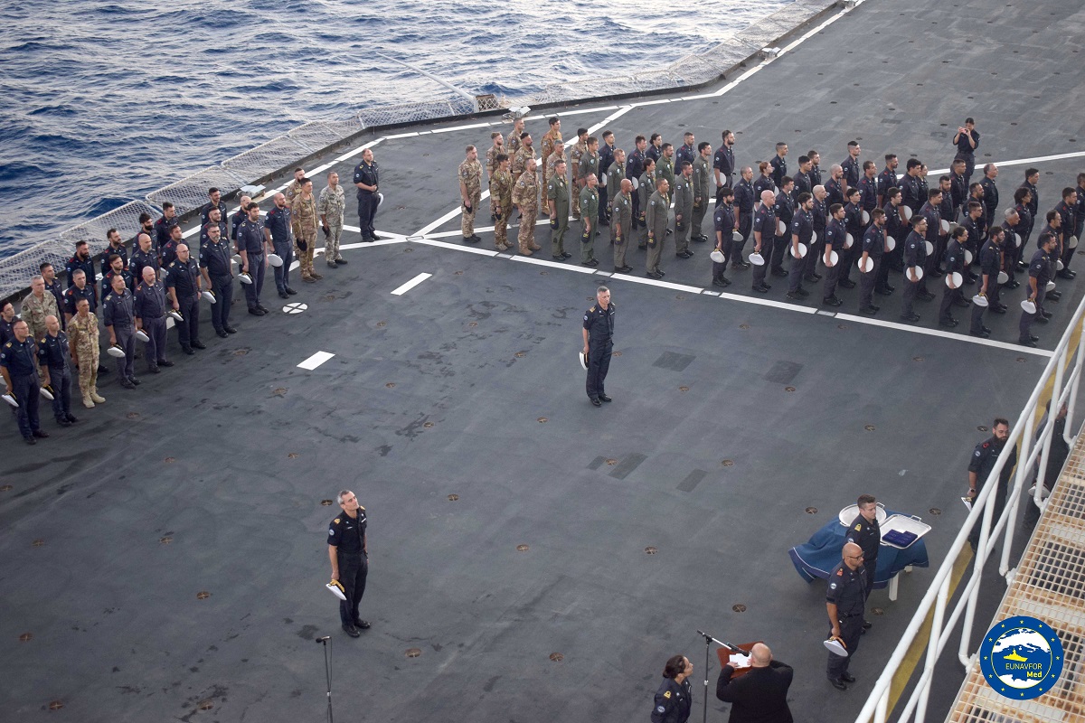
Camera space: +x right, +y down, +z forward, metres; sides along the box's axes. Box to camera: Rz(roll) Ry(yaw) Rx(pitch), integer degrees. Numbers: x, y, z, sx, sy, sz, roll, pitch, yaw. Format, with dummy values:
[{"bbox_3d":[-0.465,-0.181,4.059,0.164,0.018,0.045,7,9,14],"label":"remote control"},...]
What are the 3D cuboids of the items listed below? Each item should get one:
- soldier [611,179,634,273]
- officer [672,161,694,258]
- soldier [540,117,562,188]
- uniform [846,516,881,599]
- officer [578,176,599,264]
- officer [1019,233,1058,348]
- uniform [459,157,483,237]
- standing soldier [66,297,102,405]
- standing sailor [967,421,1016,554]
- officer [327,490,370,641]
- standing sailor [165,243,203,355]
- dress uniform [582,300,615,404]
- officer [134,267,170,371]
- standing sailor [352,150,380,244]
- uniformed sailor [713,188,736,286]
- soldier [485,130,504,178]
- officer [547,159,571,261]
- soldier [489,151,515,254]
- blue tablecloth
[{"bbox_3d":[1.413,-2.381,25.154,0.320,1.707,0.490,11,29,22],"label":"soldier"},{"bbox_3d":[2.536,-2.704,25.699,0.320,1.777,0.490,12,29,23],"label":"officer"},{"bbox_3d":[0.187,-3.927,28.548,0.360,1.830,0.510,17,31,31],"label":"soldier"},{"bbox_3d":[3.537,2.309,16.038,0.320,1.440,0.500,22,34,38],"label":"uniform"},{"bbox_3d":[0.827,-2.547,25.842,0.350,1.710,0.490,16,30,30],"label":"officer"},{"bbox_3d":[7.679,-1.125,22.412,0.330,1.798,0.510,14,30,27],"label":"officer"},{"bbox_3d":[-1.348,-3.035,26.965,0.340,1.565,0.530,13,29,25],"label":"uniform"},{"bbox_3d":[-6.642,-0.177,21.009,0.360,1.681,0.520,13,29,25],"label":"standing soldier"},{"bbox_3d":[5.355,1.505,17.267,0.540,1.820,0.360,-12,28,-23],"label":"standing sailor"},{"bbox_3d":[-2.126,2.191,15.858,0.380,1.771,0.530,13,29,25],"label":"officer"},{"bbox_3d":[-5.656,-1.016,22.884,0.370,1.790,0.540,20,33,36],"label":"standing sailor"},{"bbox_3d":[0.820,-0.125,21.056,0.520,1.570,0.340,-17,30,-30],"label":"dress uniform"},{"bbox_3d":[-5.933,-0.696,22.069,0.360,1.685,0.560,13,29,25],"label":"officer"},{"bbox_3d":[-3.214,-3.081,26.606,0.320,1.774,0.490,15,30,29],"label":"standing sailor"},{"bbox_3d":[3.113,-2.147,24.750,0.330,1.754,0.510,14,30,27],"label":"uniformed sailor"},{"bbox_3d":[-0.901,-3.559,27.741,0.330,1.741,0.510,14,30,27],"label":"soldier"},{"bbox_3d":[0.309,-2.694,25.665,0.330,1.807,0.510,14,30,27],"label":"officer"},{"bbox_3d":[-0.737,-2.907,26.248,0.330,1.776,0.510,14,30,27],"label":"soldier"},{"bbox_3d":[3.695,2.173,16.728,1.350,0.500,1.000,13,29,26],"label":"blue tablecloth"}]

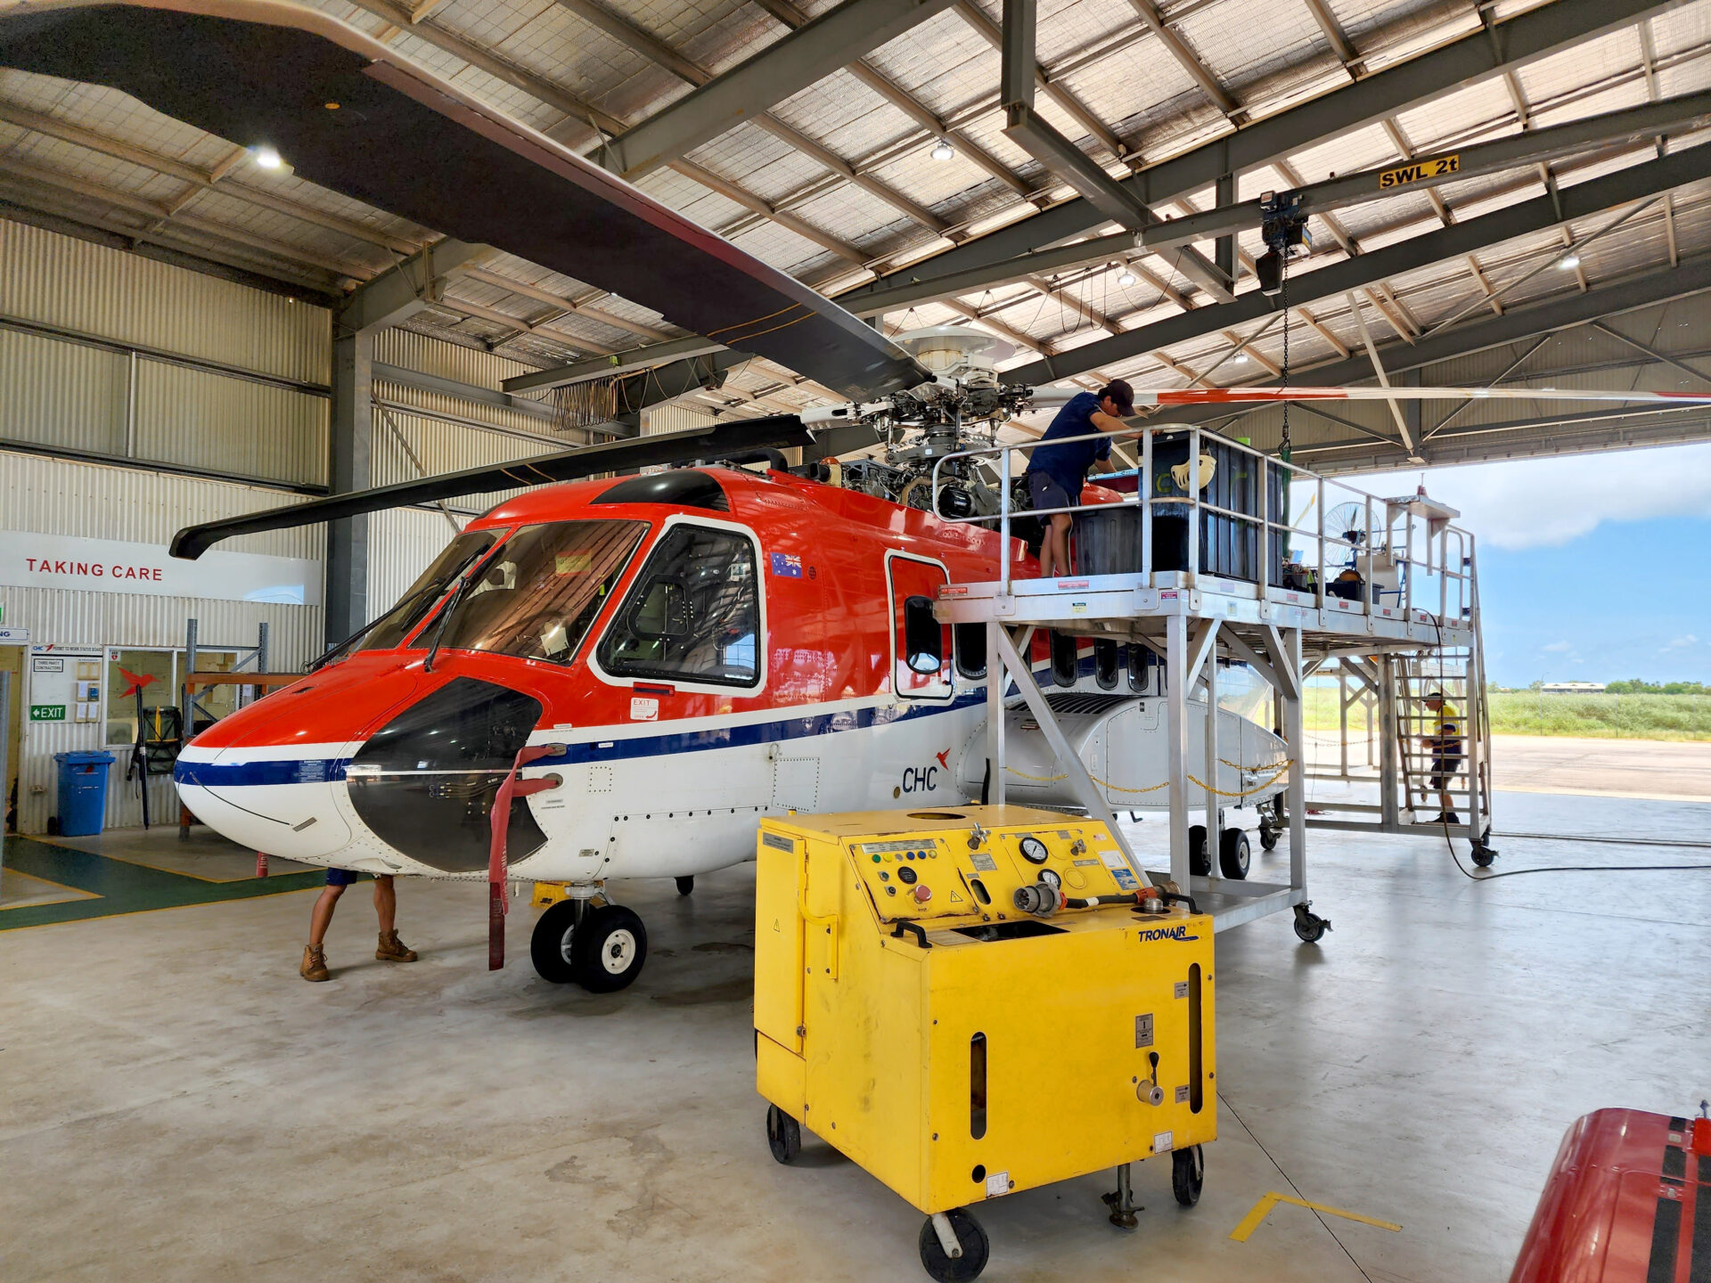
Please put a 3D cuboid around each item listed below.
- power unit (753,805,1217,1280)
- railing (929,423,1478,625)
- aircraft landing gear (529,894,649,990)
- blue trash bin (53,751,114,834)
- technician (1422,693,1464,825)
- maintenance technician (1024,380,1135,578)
[{"bbox_3d":[0.426,1.290,4.080,1.155,1.250,1.180,2,-3,-30],"label":"power unit"},{"bbox_3d":[3.412,-0.641,9.745,1.900,1.080,6.449,-2,-3,42],"label":"railing"},{"bbox_3d":[-1.552,1.724,6.636,0.530,0.560,0.500,-1,-3,37],"label":"aircraft landing gear"},{"bbox_3d":[-8.849,1.731,13.020,0.560,0.950,0.490,-2,-3,44],"label":"blue trash bin"},{"bbox_3d":[7.697,1.535,14.918,0.560,1.720,0.520,0,-2,15],"label":"technician"},{"bbox_3d":[1.510,-0.999,7.620,0.760,1.480,0.560,-1,-3,25],"label":"maintenance technician"}]

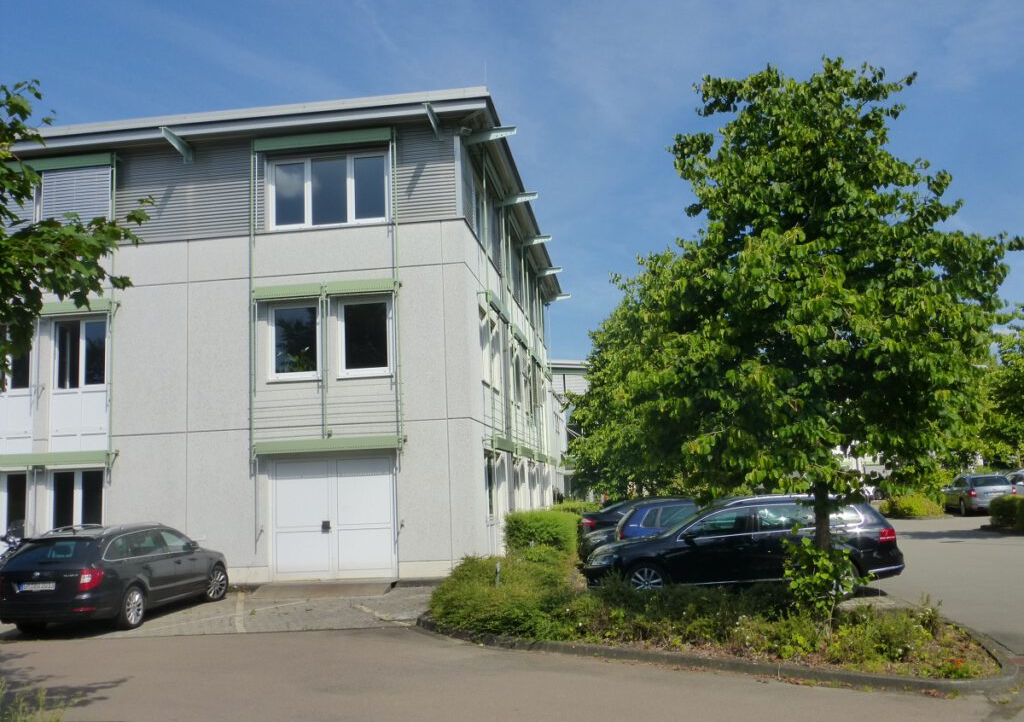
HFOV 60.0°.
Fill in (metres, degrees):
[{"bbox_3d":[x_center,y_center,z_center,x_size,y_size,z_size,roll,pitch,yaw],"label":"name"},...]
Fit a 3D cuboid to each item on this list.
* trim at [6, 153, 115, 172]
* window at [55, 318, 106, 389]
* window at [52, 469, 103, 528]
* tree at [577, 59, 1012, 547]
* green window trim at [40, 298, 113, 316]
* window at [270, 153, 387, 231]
[{"bbox_3d":[-10.594,-4.566,20.516,2.950,0.259,0.180,-3,-8,7],"label":"trim"},{"bbox_3d":[-9.777,-0.163,20.105,1.266,1.631,0.120,-3,-8,7],"label":"window"},{"bbox_3d":[-9.657,3.168,19.753,1.264,1.521,0.130,-3,-8,7],"label":"window"},{"bbox_3d":[3.677,-0.390,11.300,5.000,7.095,4.700,-3,-8,7],"label":"tree"},{"bbox_3d":[-9.781,-1.181,19.911,1.751,0.269,0.160,-3,-8,7],"label":"green window trim"},{"bbox_3d":[-4.123,-3.820,19.952,2.744,1.658,0.130,-3,-8,7],"label":"window"}]

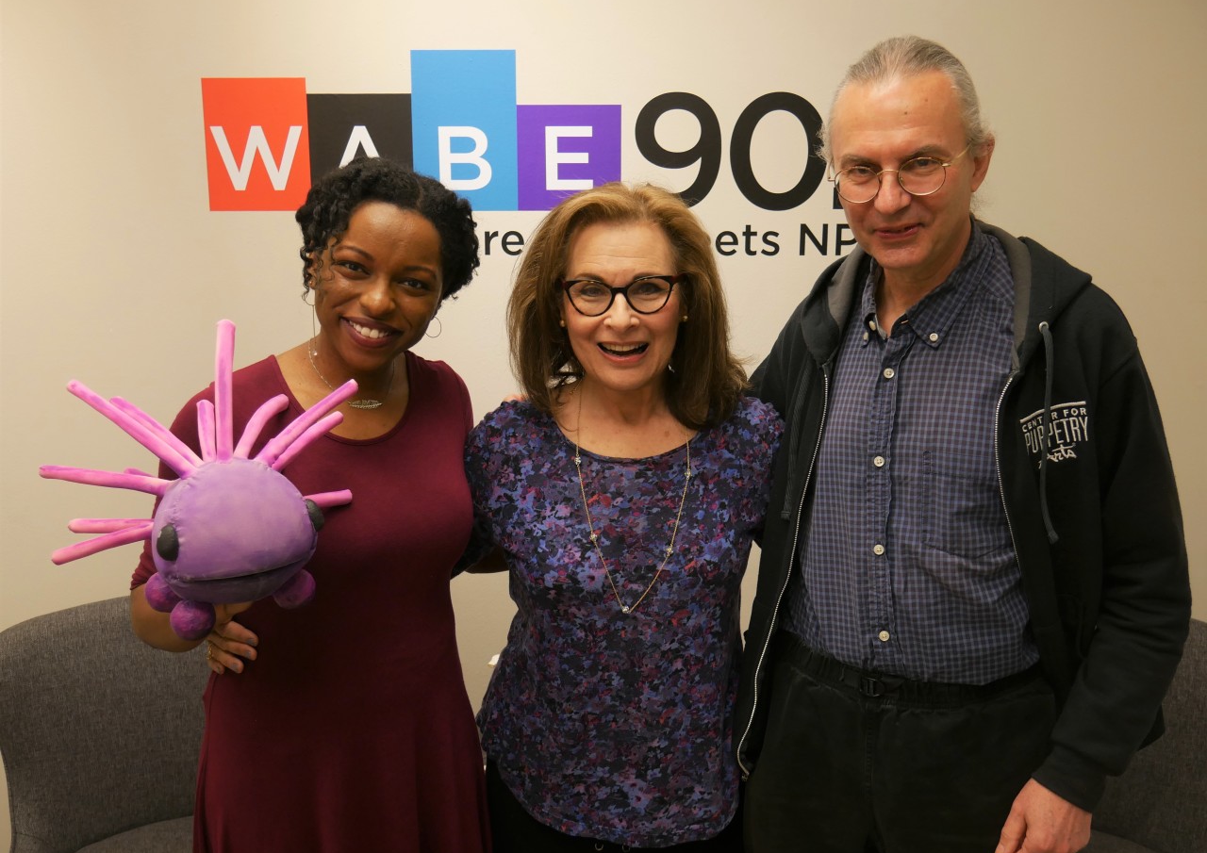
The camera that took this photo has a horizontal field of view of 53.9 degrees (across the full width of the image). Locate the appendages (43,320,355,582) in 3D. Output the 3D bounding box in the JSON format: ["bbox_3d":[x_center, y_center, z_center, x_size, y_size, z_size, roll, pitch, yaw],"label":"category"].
[{"bbox_3d":[-0.382,0.017,1.120,0.280,0.225,0.155,-10,15,-26],"label":"appendages"}]

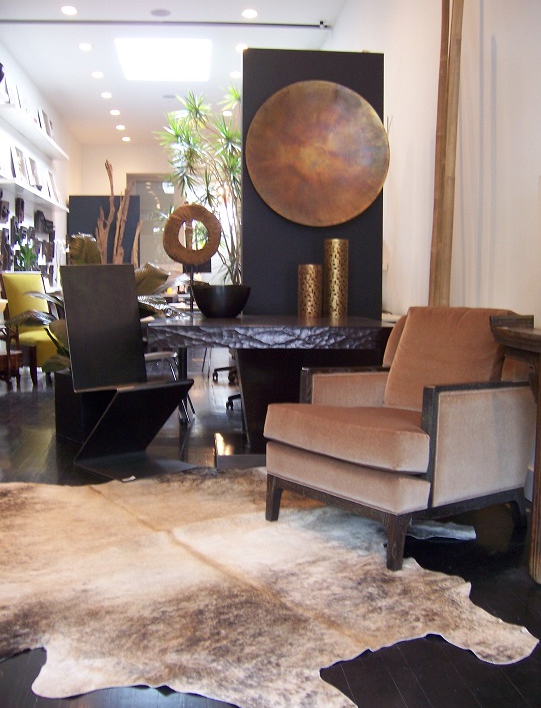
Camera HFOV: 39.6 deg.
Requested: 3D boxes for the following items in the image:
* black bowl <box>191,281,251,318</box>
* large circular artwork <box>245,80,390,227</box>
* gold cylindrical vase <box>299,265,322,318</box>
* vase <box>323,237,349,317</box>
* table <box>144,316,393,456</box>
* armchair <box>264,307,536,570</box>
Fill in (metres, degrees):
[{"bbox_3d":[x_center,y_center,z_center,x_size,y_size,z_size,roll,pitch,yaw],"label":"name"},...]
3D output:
[{"bbox_3d":[-0.297,-0.316,4.522,0.344,0.204,0.344,0,5,0],"label":"black bowl"},{"bbox_3d":[0.298,-1.246,4.664,0.898,0.898,0.060,-1,5,-6],"label":"large circular artwork"},{"bbox_3d":[0.241,-0.375,4.506,0.142,0.323,0.142,0,5,-5],"label":"gold cylindrical vase"},{"bbox_3d":[0.393,-0.452,4.502,0.150,0.477,0.150,0,5,-5],"label":"vase"},{"bbox_3d":[-0.020,0.207,4.158,1.170,0.770,1.080,0,5,-5],"label":"table"},{"bbox_3d":[0.527,0.258,3.059,0.850,0.874,0.740,-4,7,-38],"label":"armchair"}]

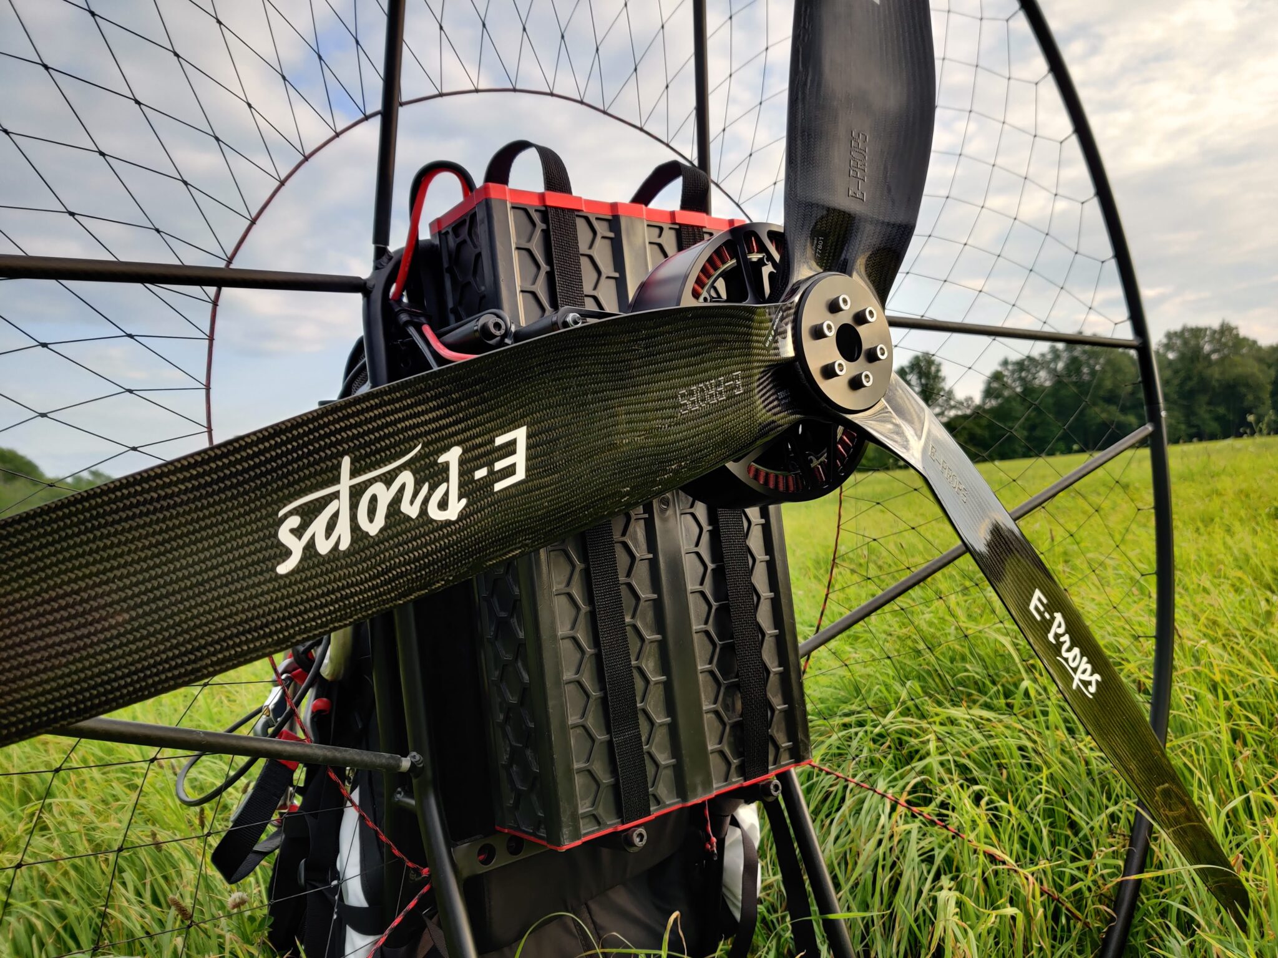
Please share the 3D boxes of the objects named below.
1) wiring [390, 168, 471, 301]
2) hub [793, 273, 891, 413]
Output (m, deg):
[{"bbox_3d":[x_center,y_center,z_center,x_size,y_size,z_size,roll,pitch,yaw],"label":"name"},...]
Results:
[{"bbox_3d":[-0.159,-0.189,0.764,0.070,0.106,0.036,-4,-4,-38],"label":"wiring"},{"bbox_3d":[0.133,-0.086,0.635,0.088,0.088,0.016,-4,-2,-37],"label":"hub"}]

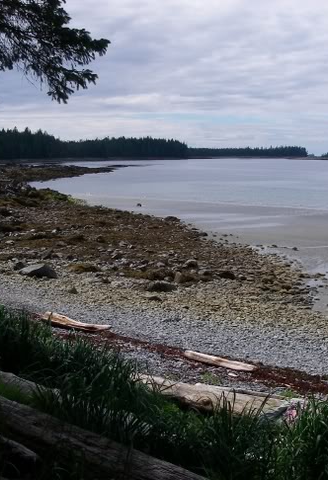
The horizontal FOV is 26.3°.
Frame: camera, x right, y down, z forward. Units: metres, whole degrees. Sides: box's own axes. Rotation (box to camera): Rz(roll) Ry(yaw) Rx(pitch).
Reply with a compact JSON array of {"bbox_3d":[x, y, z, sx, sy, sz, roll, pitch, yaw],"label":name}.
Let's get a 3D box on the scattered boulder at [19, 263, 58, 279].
[{"bbox_3d":[-4.732,1.107,26.247,1.354,0.474,0.948,-1,7,-10],"label":"scattered boulder"}]

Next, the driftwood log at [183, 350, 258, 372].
[{"bbox_3d":[0.977,2.058,12.113,1.445,0.130,0.180,5,8,38],"label":"driftwood log"}]

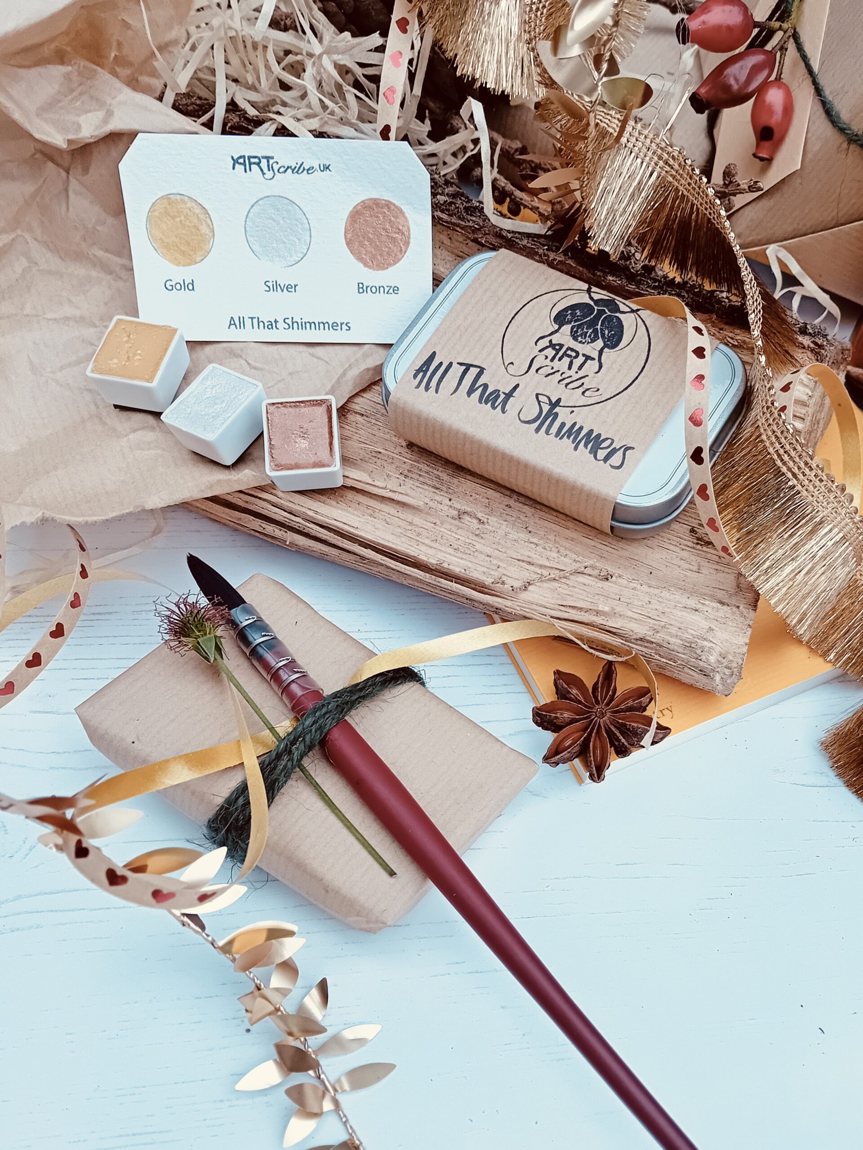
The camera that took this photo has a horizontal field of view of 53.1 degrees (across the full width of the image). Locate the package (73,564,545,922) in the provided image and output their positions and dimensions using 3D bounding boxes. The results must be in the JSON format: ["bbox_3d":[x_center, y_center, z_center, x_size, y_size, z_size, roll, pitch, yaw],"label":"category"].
[{"bbox_3d":[-0.026,0.037,0.188,0.078,0.014,0.049,33,54,16],"label":"package"}]

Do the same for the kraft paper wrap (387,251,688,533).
[{"bbox_3d":[0.033,-0.048,0.222,0.082,0.015,0.057,29,67,16],"label":"kraft paper wrap"}]

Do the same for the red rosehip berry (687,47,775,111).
[{"bbox_3d":[0.082,-0.135,0.237,0.028,0.013,0.013,-37,64,-8],"label":"red rosehip berry"}]

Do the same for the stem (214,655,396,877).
[{"bbox_3d":[-0.027,0.038,0.176,0.002,0.002,0.059,-33,67,-29],"label":"stem"}]

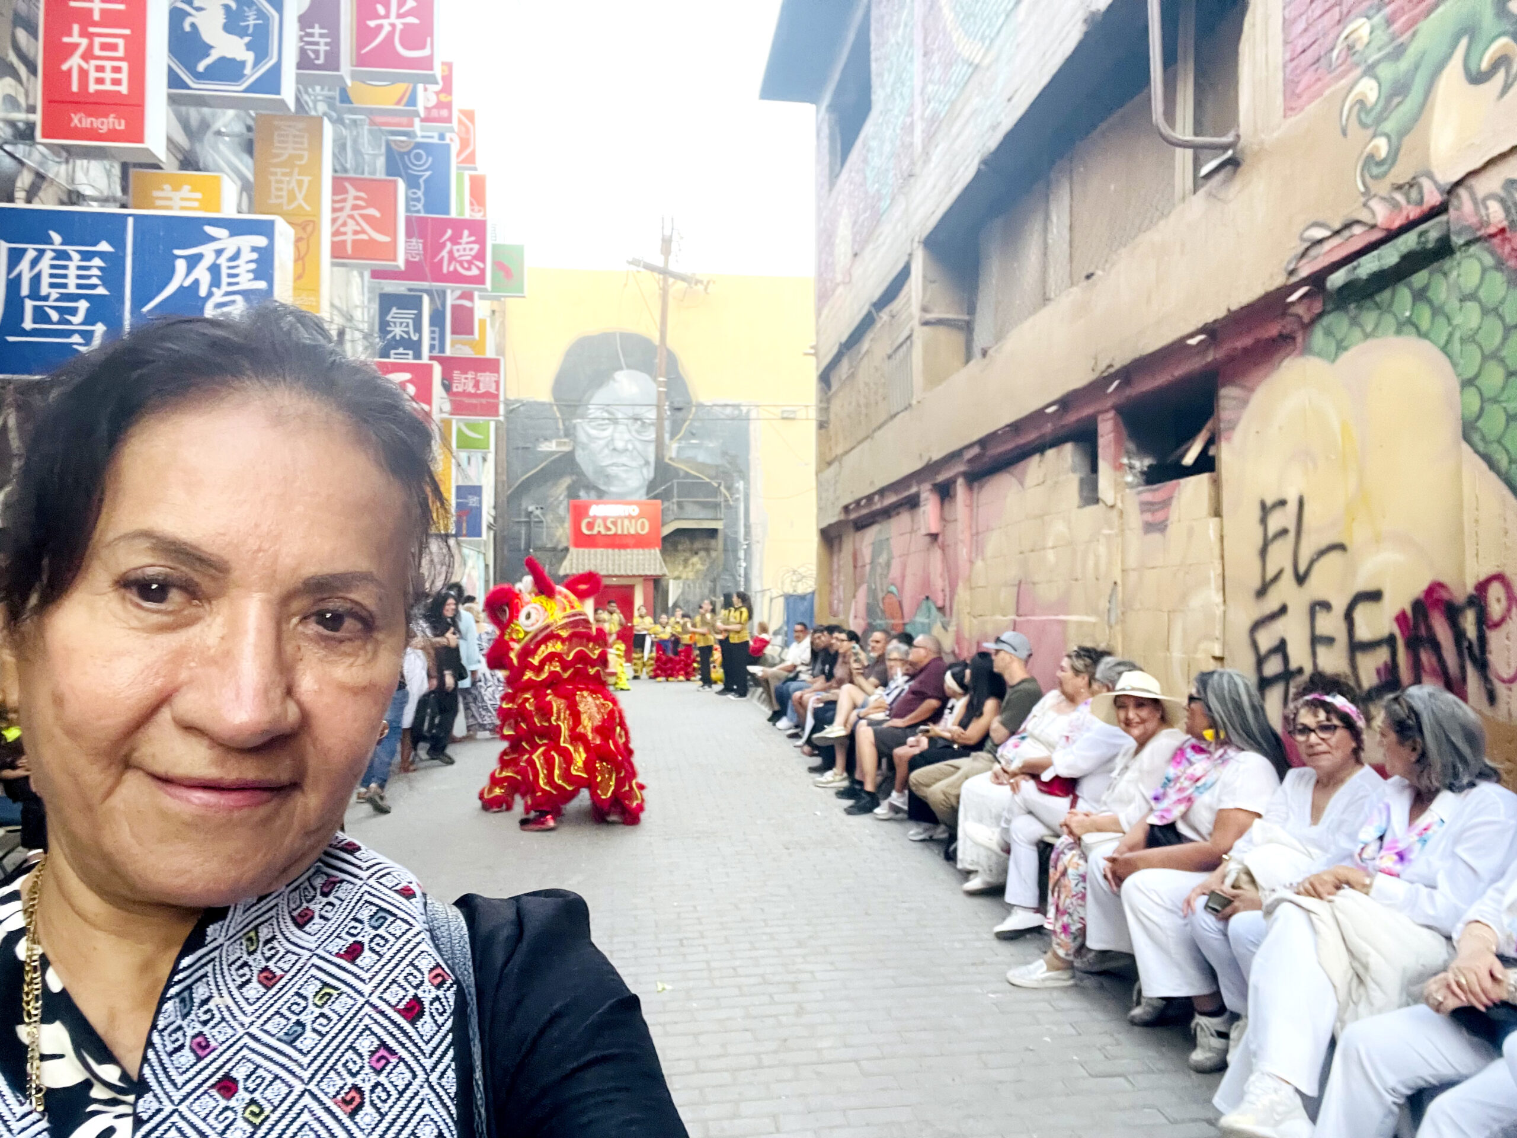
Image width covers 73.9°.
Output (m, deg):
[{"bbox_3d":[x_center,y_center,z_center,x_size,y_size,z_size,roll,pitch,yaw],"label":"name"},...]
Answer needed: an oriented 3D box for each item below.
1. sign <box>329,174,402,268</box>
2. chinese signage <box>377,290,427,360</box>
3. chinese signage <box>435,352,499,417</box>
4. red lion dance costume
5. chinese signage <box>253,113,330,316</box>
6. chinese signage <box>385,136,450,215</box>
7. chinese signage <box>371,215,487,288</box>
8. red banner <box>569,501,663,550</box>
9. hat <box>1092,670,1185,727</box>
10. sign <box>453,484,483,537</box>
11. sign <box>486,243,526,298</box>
[{"bbox_3d":[-3.433,-2.938,8.559,0.795,0.747,0.190,0,-2,-7],"label":"sign"},{"bbox_3d":[-3.576,-2.232,10.126,0.458,1.051,0.190,0,-2,-7],"label":"chinese signage"},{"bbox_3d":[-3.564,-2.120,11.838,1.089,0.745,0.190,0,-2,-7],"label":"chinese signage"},{"bbox_3d":[-1.371,0.833,7.156,1.120,1.840,0.820,-1,-2,8],"label":"red lion dance costume"},{"bbox_3d":[-3.193,-2.391,6.902,0.458,1.388,0.190,0,-2,-7],"label":"chinese signage"},{"bbox_3d":[-3.862,-4.360,11.489,0.752,1.007,0.190,0,-2,-7],"label":"chinese signage"},{"bbox_3d":[-3.492,-3.359,10.738,1.221,0.740,0.190,0,-2,-7],"label":"chinese signage"},{"bbox_3d":[-3.688,-1.133,26.122,2.340,1.235,0.220,0,-2,-7],"label":"red banner"},{"bbox_3d":[1.557,0.535,4.120,0.380,0.140,0.380,-2,-21,36],"label":"hat"},{"bbox_3d":[-4.369,-0.862,15.215,0.456,0.818,0.190,0,-2,-7],"label":"sign"},{"bbox_3d":[-3.620,-4.114,13.931,0.818,0.752,0.190,0,-2,-7],"label":"sign"}]

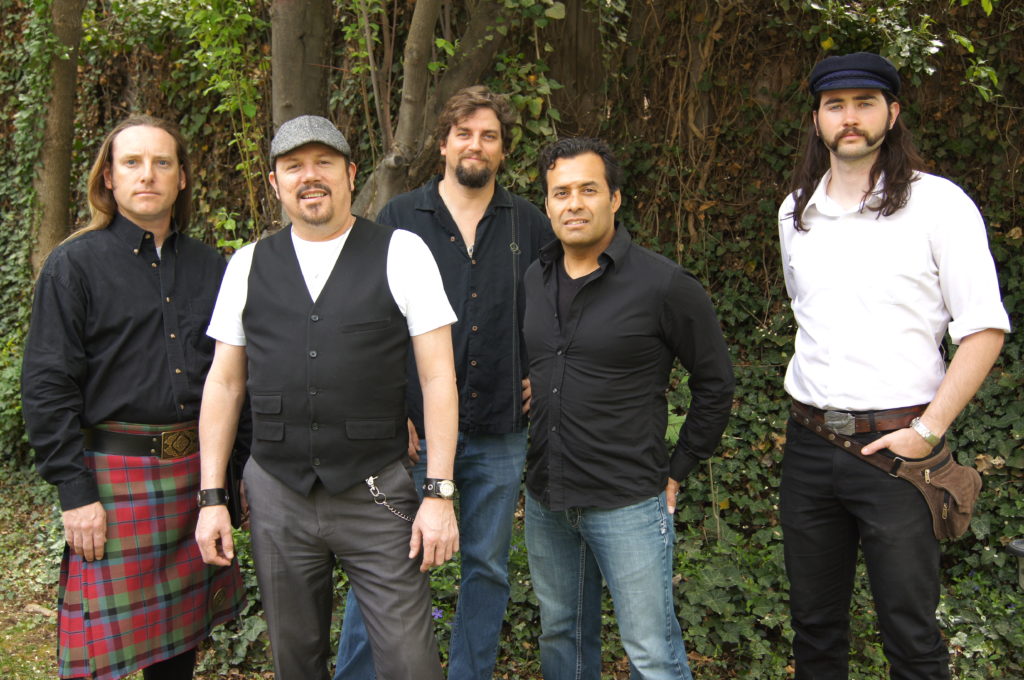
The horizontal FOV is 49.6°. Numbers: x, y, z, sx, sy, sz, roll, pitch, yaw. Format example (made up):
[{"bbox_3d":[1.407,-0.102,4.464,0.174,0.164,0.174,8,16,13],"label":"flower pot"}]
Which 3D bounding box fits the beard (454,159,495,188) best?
[{"bbox_3d":[-0.090,-0.401,2.670,0.098,0.075,0.070,-1,5,-6],"label":"beard"}]

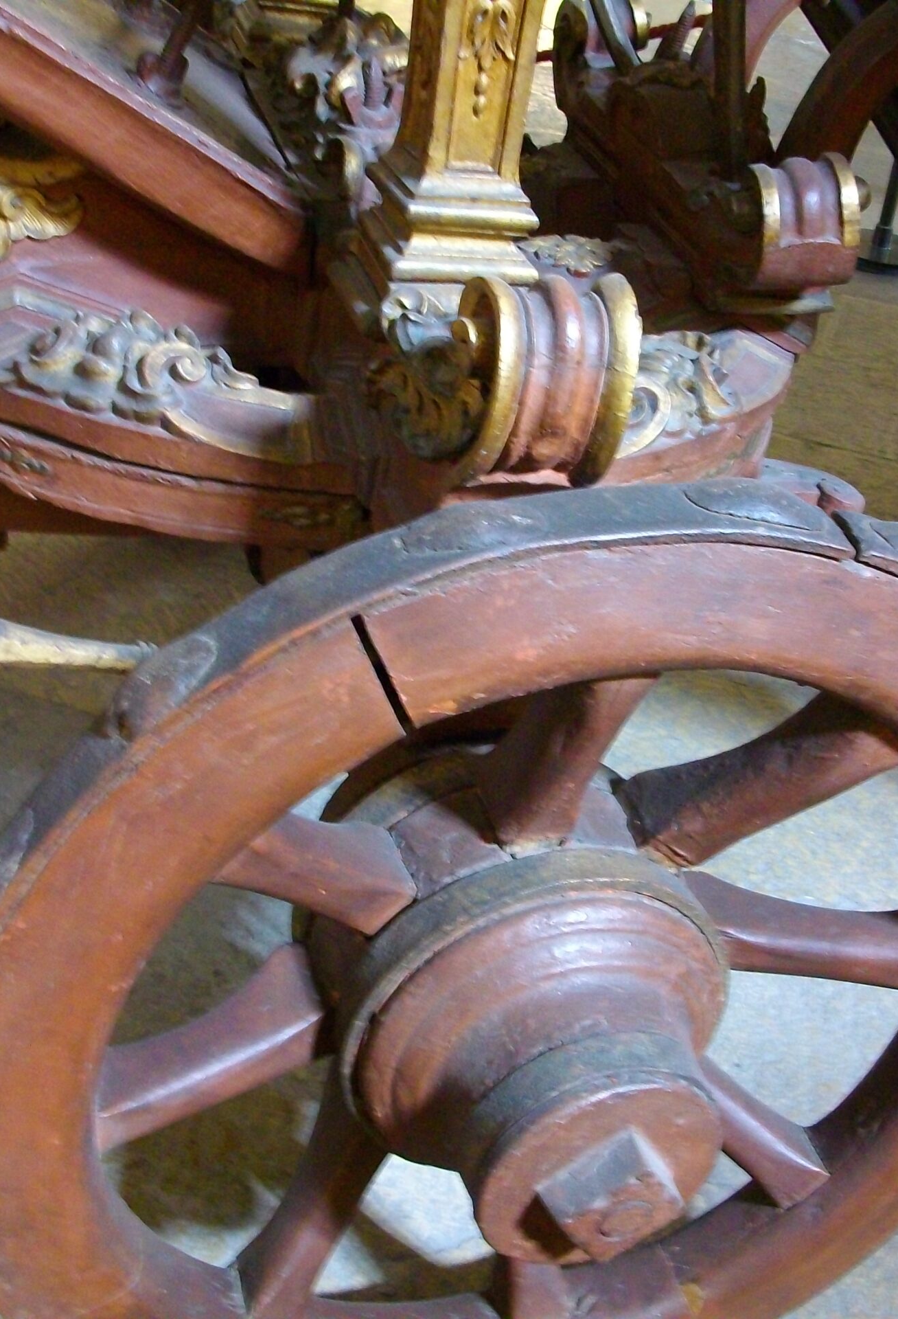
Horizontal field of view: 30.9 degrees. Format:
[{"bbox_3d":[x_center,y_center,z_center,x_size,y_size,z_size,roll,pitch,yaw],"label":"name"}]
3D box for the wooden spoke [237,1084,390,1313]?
[{"bbox_3d":[-0.118,0.485,1.463,0.047,0.227,0.061,36,-2,-34],"label":"wooden spoke"}]

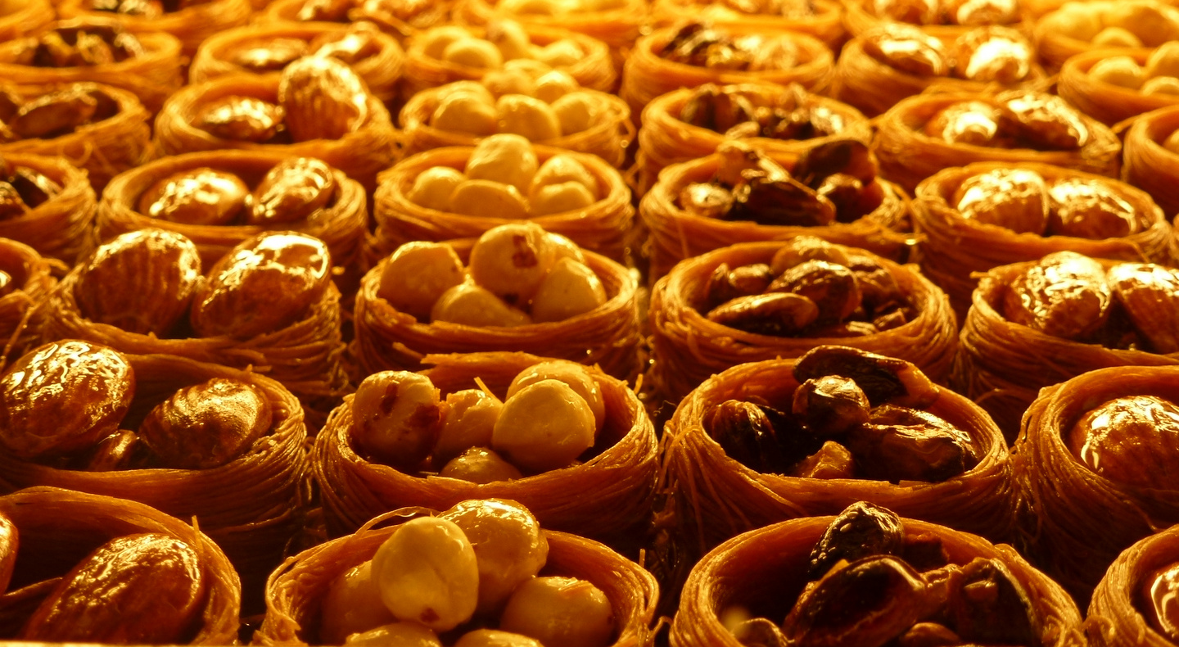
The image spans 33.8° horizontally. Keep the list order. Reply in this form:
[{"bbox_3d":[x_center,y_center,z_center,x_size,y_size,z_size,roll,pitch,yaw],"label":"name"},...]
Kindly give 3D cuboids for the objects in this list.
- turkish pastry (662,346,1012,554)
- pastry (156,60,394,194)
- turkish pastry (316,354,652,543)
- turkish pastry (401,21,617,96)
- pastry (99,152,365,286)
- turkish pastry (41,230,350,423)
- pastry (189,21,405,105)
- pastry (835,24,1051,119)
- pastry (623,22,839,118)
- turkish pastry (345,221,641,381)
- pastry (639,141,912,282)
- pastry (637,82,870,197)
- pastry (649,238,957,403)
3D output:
[{"bbox_3d":[0.035,0.024,0.280,0.049,0.026,0.049,1,22,0],"label":"turkish pastry"},{"bbox_3d":[-0.067,-0.038,0.420,0.050,0.033,0.050,0,24,0],"label":"pastry"},{"bbox_3d":[-0.015,0.021,0.288,0.050,0.030,0.050,0,24,0],"label":"turkish pastry"},{"bbox_3d":[-0.019,-0.057,0.465,0.050,0.029,0.050,0,24,0],"label":"turkish pastry"},{"bbox_3d":[-0.068,-0.016,0.371,0.050,0.028,0.050,1,22,0],"label":"pastry"},{"bbox_3d":[-0.067,0.001,0.332,0.050,0.032,0.050,0,24,0],"label":"turkish pastry"},{"bbox_3d":[-0.070,-0.056,0.469,0.051,0.028,0.051,1,22,0],"label":"pastry"},{"bbox_3d":[0.083,-0.056,0.464,0.050,0.029,0.050,0,24,0],"label":"pastry"},{"bbox_3d":[0.033,-0.057,0.467,0.050,0.029,0.050,0,24,0],"label":"pastry"},{"bbox_3d":[-0.016,-0.001,0.337,0.050,0.032,0.050,0,24,0],"label":"turkish pastry"},{"bbox_3d":[0.035,-0.016,0.374,0.051,0.028,0.051,1,22,0],"label":"pastry"},{"bbox_3d":[0.036,-0.036,0.424,0.050,0.027,0.050,1,22,0],"label":"pastry"},{"bbox_3d":[0.036,0.004,0.327,0.051,0.028,0.051,1,22,0],"label":"pastry"}]

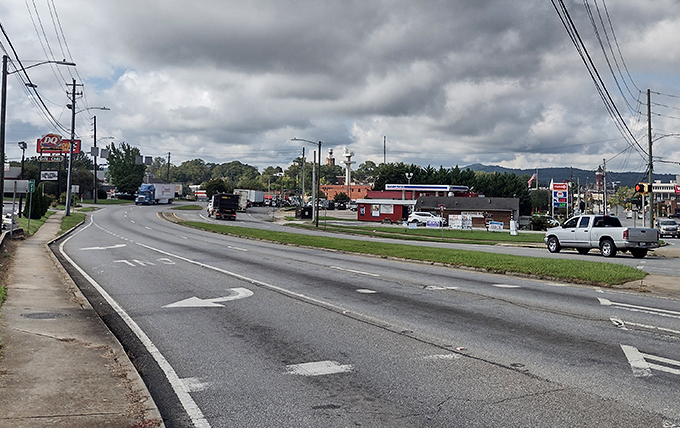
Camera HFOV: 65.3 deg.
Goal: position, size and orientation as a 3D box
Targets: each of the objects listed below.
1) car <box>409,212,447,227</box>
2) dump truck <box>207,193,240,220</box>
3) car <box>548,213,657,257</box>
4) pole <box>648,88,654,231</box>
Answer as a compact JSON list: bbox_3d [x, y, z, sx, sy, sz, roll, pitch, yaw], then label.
[{"bbox_3d":[10.600,0.680,64.200,4.680,1.680,1.880,2,0,22],"label":"car"},{"bbox_3d":[-15.300,-0.920,69.000,2.500,3.200,7.900,2,1,-24],"label":"dump truck"},{"bbox_3d":[12.476,1.072,25.764,2.030,1.900,5.780,1,-1,-16],"label":"car"},{"bbox_3d":[23.430,-3.600,40.000,0.300,11.600,0.300,-1,-1,0],"label":"pole"}]

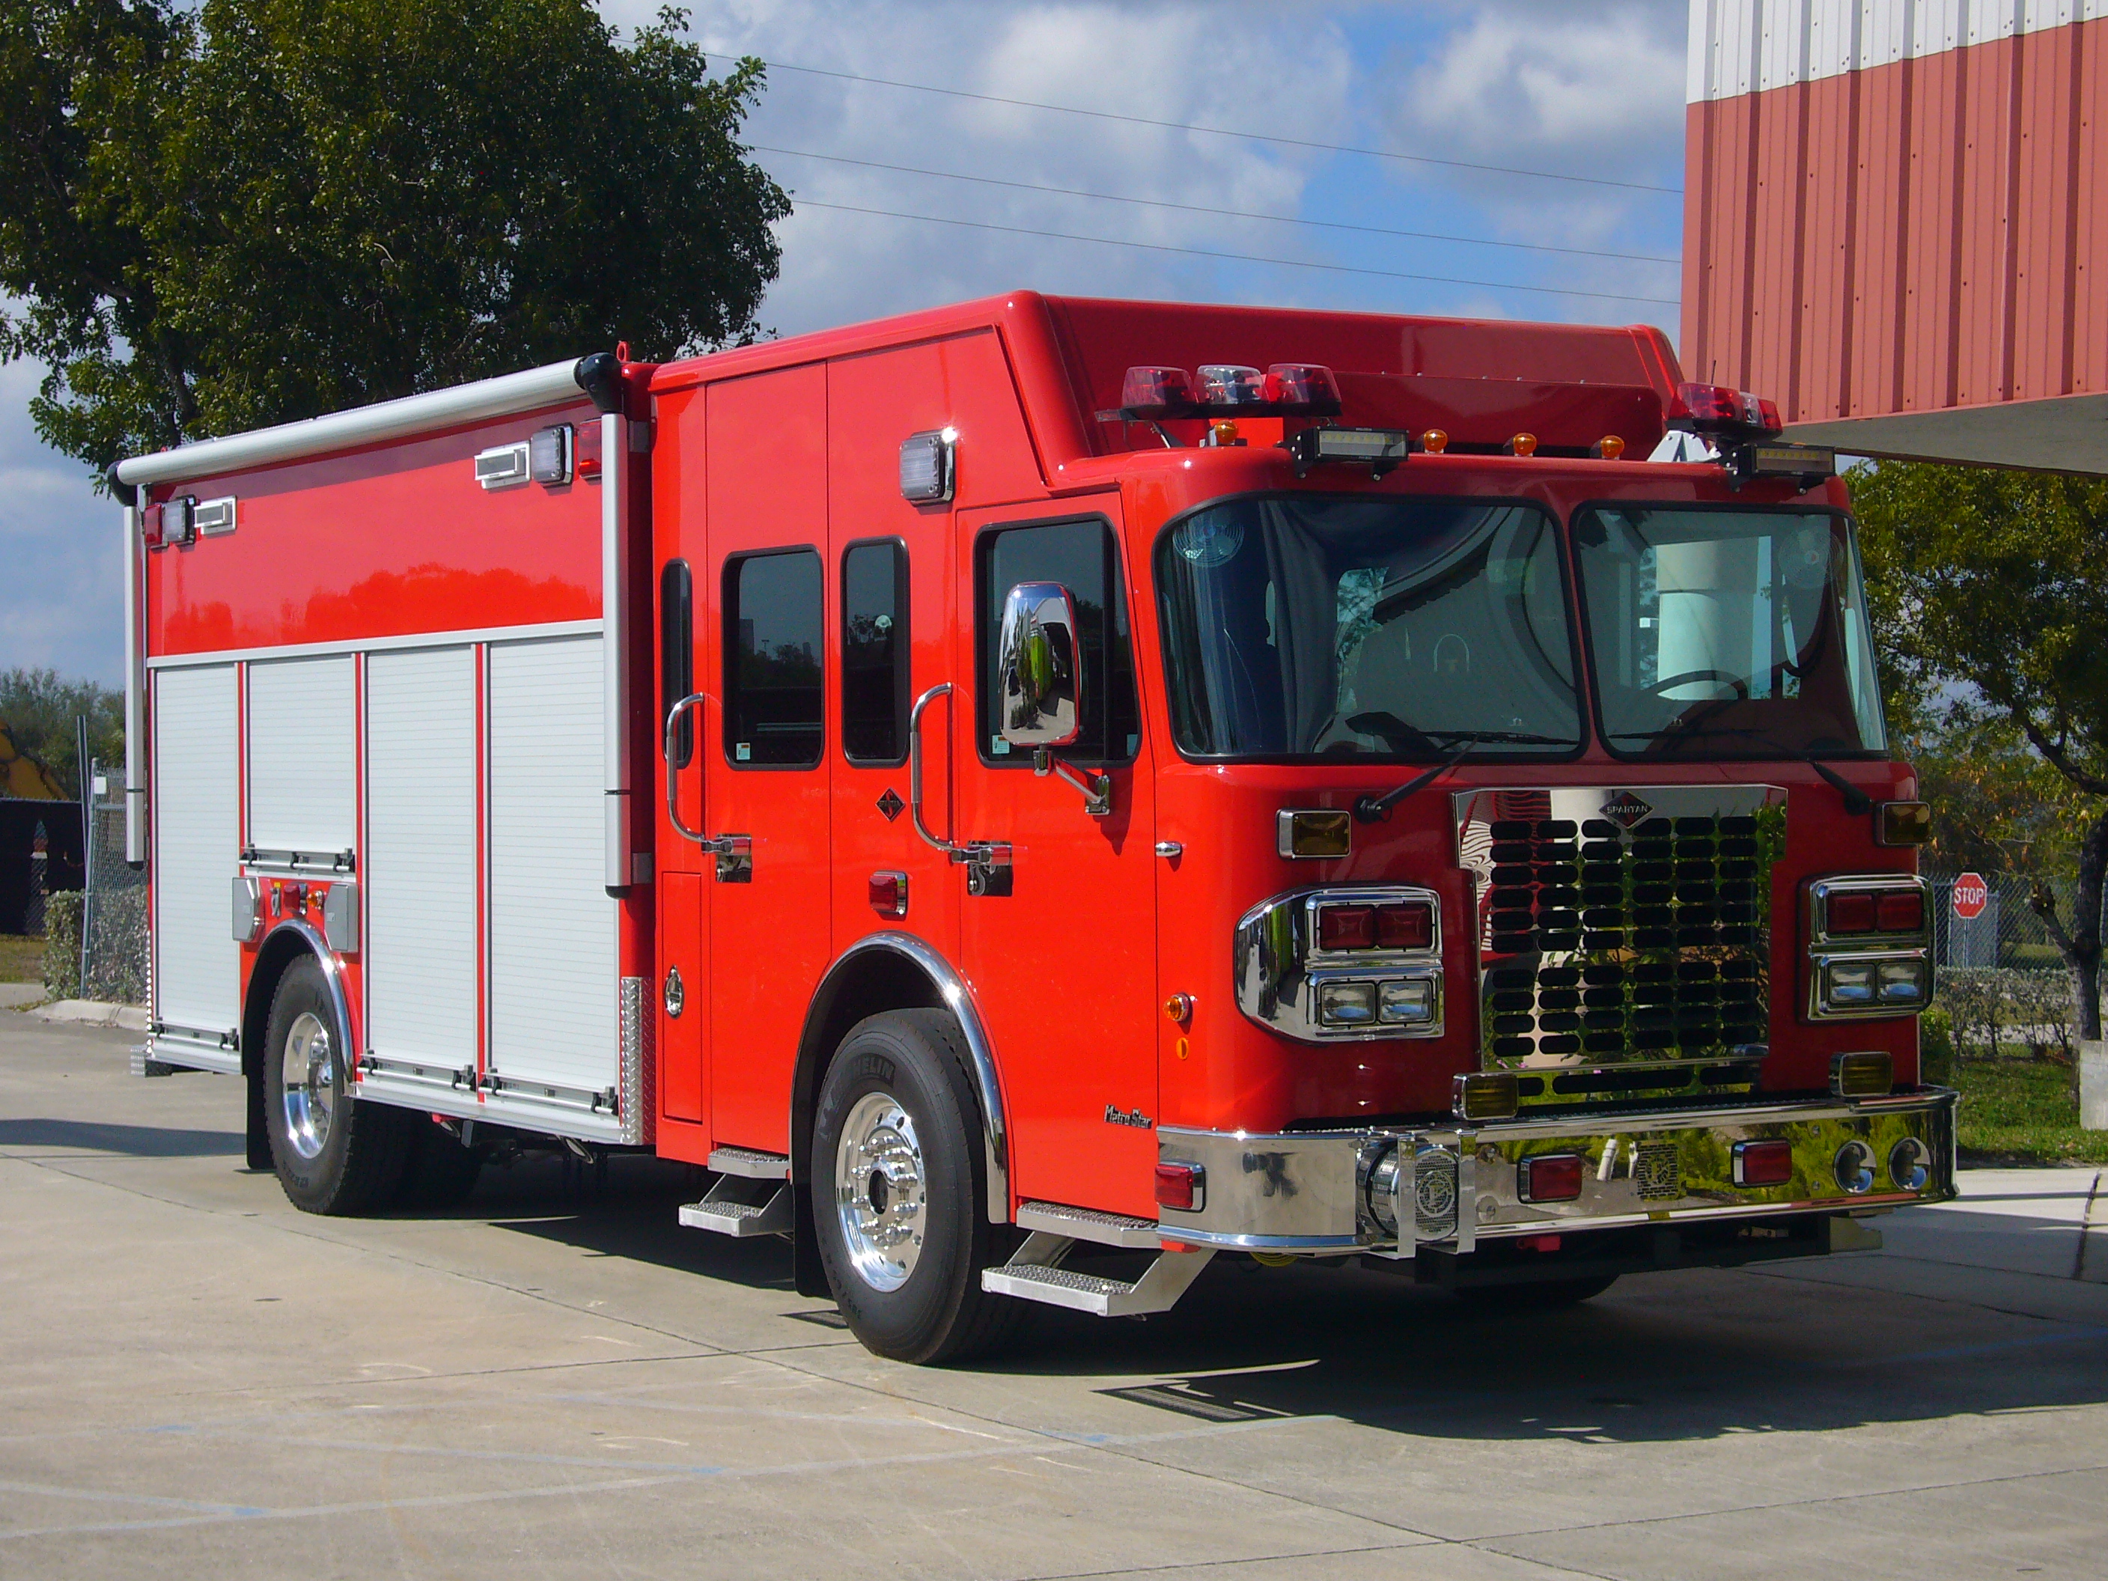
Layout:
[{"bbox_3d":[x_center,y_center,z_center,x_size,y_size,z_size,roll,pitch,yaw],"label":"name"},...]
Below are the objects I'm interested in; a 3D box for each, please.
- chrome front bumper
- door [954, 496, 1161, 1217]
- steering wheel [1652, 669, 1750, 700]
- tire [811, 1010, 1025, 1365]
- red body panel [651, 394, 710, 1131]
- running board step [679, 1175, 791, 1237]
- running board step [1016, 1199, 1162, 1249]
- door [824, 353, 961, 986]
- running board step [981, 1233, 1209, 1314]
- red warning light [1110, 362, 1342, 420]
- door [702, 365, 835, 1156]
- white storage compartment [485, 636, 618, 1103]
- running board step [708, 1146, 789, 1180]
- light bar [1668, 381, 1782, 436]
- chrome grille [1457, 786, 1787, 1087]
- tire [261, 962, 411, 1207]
[{"bbox_3d":[1.465,1.032,11.401,2.490,0.300,0.520,-1,0,-30],"label":"chrome front bumper"},{"bbox_3d":[0.038,0.168,11.553,0.090,1.963,1.080,-1,0,-30],"label":"door"},{"bbox_3d":[1.781,-0.203,12.021,0.480,0.070,0.480,-1,-36,-30],"label":"steering wheel"},{"bbox_3d":[-0.410,1.189,12.415,0.290,1.050,1.050,-1,0,-30],"label":"tire"},{"bbox_3d":[-1.180,-0.058,13.644,0.090,2.560,0.440,-1,0,-30],"label":"red body panel"},{"bbox_3d":[-0.952,1.315,13.236,0.330,0.165,0.430,-1,0,-30],"label":"running board step"},{"bbox_3d":[0.157,1.216,11.491,0.225,0.046,0.670,-1,0,-30],"label":"running board step"},{"bbox_3d":[-0.448,-0.375,12.202,0.090,1.864,0.816,-1,0,-30],"label":"door"},{"bbox_3d":[0.118,1.318,11.405,0.340,0.163,0.680,-1,0,-30],"label":"running board step"},{"bbox_3d":[0.482,-1.090,11.330,0.610,0.155,0.220,0,0,0],"label":"red warning light"},{"bbox_3d":[-0.860,-0.090,12.917,0.090,2.430,0.857,-1,0,-30],"label":"door"},{"bbox_3d":[-1.736,0.245,14.403,0.060,1.596,1.167,-1,0,-30],"label":"white storage compartment"},{"bbox_3d":[-0.923,1.212,13.349,0.225,0.046,0.427,-1,0,-30],"label":"running board step"},{"bbox_3d":[1.978,-1.111,12.196,0.240,0.128,0.590,0,0,21],"label":"light bar"},{"bbox_3d":[1.521,0.390,11.130,1.101,0.788,0.080,-1,0,-30],"label":"chrome grille"},{"bbox_3d":[-2.918,1.196,16.833,0.290,1.050,1.050,-1,0,-30],"label":"tire"}]

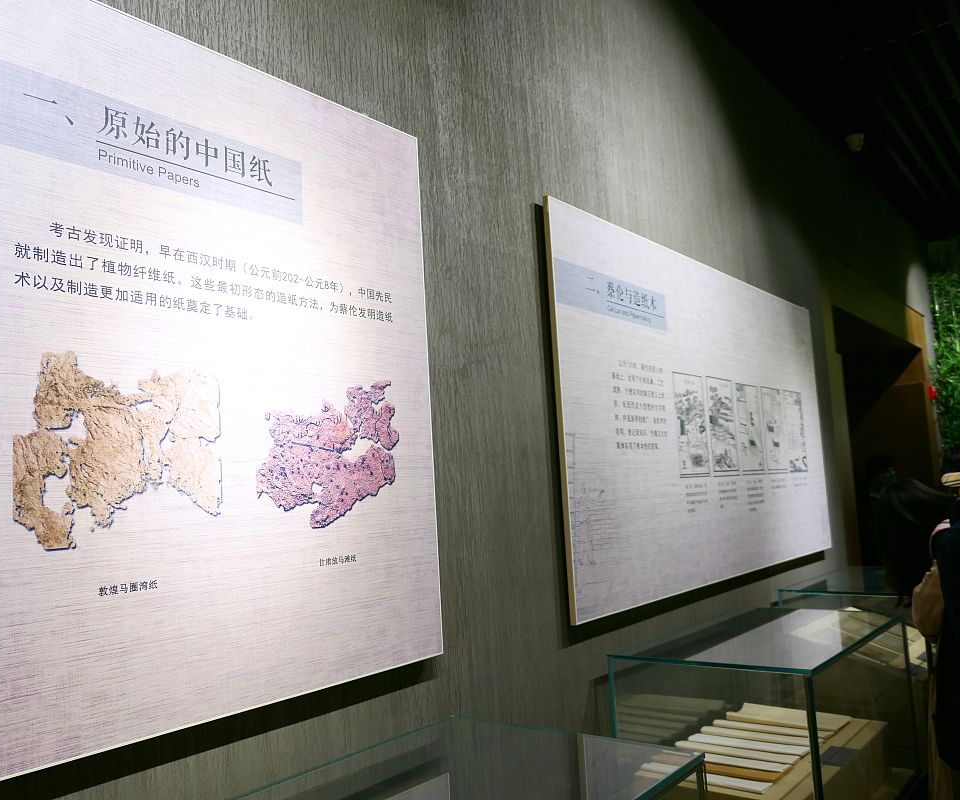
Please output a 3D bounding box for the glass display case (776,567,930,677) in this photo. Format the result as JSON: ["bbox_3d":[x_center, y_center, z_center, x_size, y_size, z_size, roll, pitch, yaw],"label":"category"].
[{"bbox_3d":[1.746,1.018,3.470,0.535,0.480,0.930,-9,-9,38],"label":"glass display case"}]

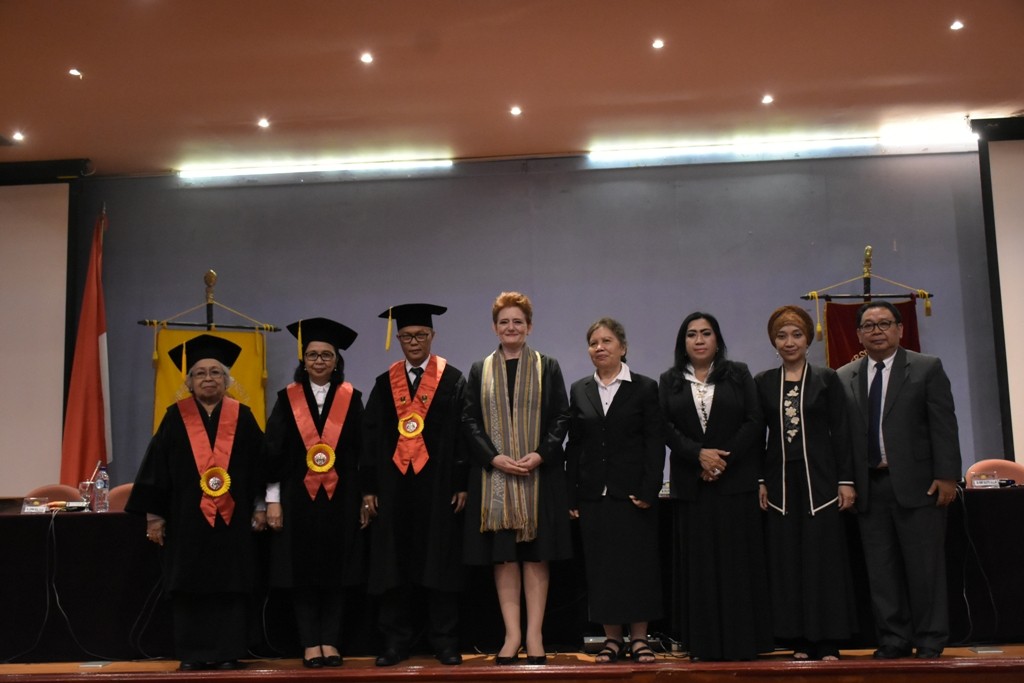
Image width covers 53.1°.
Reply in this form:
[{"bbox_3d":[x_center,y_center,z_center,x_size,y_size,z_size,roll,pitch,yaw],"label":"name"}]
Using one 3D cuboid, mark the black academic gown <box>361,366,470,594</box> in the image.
[{"bbox_3d":[-0.474,0.641,4.965,0.540,1.103,0.330,-2,-7,2],"label":"black academic gown"}]

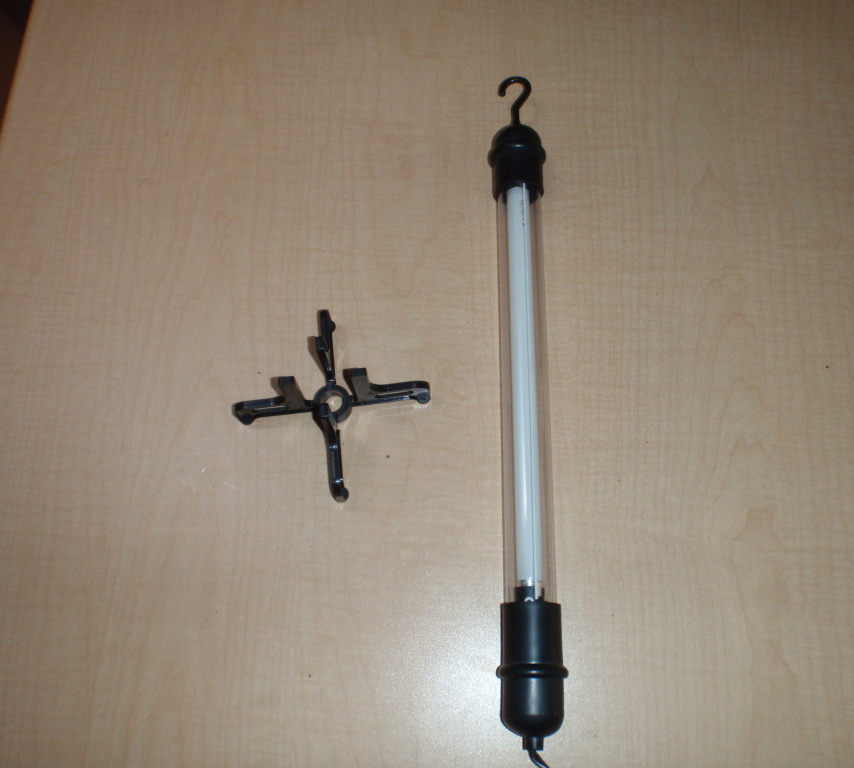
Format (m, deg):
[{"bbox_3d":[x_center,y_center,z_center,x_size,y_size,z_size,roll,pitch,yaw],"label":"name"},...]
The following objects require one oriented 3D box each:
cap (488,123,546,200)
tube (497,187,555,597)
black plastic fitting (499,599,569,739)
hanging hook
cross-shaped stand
[{"bbox_3d":[0.067,-0.163,0.614,0.043,0.043,0.061,1,69,0],"label":"cap"},{"bbox_3d":[0.065,-0.002,0.553,0.033,0.033,0.296,1,69,0],"label":"tube"},{"bbox_3d":[0.062,0.168,0.489,0.043,0.043,0.076,1,69,0],"label":"black plastic fitting"},{"bbox_3d":[0.067,-0.216,0.633,0.025,0.006,0.047,1,69,0],"label":"hanging hook"},{"bbox_3d":[-0.063,0.006,0.541,0.131,0.060,0.131,-6,70,-2],"label":"cross-shaped stand"}]

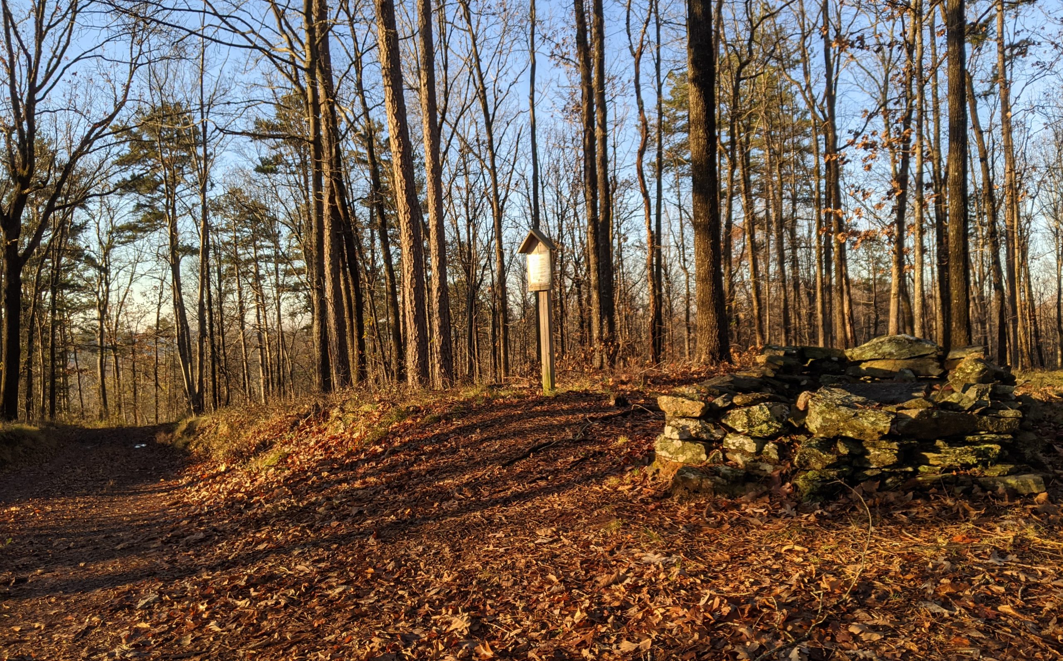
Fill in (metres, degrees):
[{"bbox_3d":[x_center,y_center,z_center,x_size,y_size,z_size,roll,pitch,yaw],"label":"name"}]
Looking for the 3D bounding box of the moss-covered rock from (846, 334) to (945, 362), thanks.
[{"bbox_3d":[2.973,0.146,6.800,0.757,0.222,0.500,-2,1,5],"label":"moss-covered rock"}]

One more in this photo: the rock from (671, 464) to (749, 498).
[{"bbox_3d":[1.085,0.916,5.050,0.458,0.200,0.300,-2,1,5],"label":"rock"}]

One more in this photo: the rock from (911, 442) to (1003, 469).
[{"bbox_3d":[2.762,0.811,5.380,0.510,0.160,0.320,-1,1,10],"label":"rock"}]

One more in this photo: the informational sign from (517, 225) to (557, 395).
[{"bbox_3d":[0.088,-0.187,8.100,0.320,1.600,0.180,-2,1,21],"label":"informational sign"}]

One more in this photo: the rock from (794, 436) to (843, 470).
[{"bbox_3d":[1.834,0.783,5.300,0.280,0.190,0.280,-1,1,8],"label":"rock"}]

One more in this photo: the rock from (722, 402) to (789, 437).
[{"bbox_3d":[1.406,0.560,5.200,0.406,0.211,0.310,-2,1,5],"label":"rock"}]

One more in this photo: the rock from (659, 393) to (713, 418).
[{"bbox_3d":[0.973,0.479,5.250,0.340,0.147,0.270,-2,1,5],"label":"rock"}]

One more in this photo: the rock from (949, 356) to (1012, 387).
[{"bbox_3d":[3.254,0.297,6.000,0.410,0.220,0.340,-1,1,10],"label":"rock"}]

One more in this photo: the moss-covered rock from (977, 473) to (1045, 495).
[{"bbox_3d":[3.112,0.989,5.380,0.410,0.130,0.280,-1,1,10],"label":"moss-covered rock"}]

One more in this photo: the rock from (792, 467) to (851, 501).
[{"bbox_3d":[1.765,0.933,5.050,0.336,0.195,0.280,-2,1,5],"label":"rock"}]

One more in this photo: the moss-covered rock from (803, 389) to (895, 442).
[{"bbox_3d":[2.056,0.536,5.380,0.510,0.290,0.420,-1,1,8],"label":"moss-covered rock"}]

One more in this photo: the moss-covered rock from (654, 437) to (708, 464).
[{"bbox_3d":[0.943,0.753,5.200,0.336,0.161,0.290,-2,1,5],"label":"moss-covered rock"}]

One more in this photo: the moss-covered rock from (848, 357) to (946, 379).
[{"bbox_3d":[2.965,0.304,6.750,0.753,0.184,0.450,-2,1,5],"label":"moss-covered rock"}]

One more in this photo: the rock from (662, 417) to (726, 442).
[{"bbox_3d":[1.073,0.652,5.450,0.400,0.150,0.310,-1,1,3],"label":"rock"}]

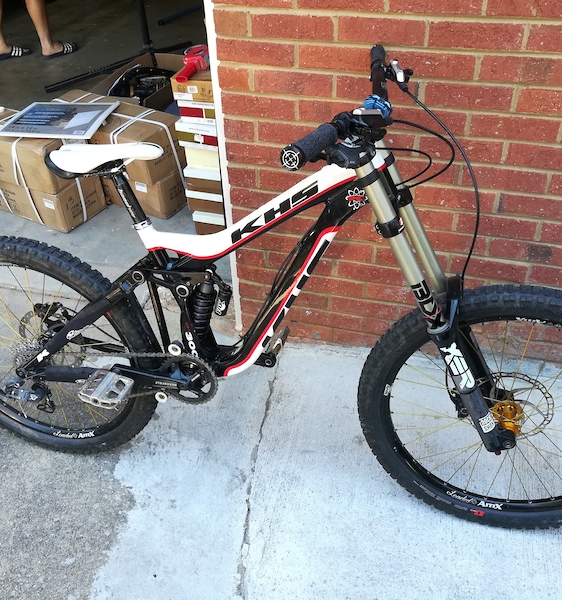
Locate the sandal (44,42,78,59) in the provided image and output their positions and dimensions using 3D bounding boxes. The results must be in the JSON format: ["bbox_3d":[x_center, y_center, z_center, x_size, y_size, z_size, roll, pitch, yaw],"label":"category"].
[{"bbox_3d":[-1.683,-1.915,4.565,0.105,0.075,0.285,27,46,32],"label":"sandal"}]

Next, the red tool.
[{"bbox_3d":[-0.296,-0.866,2.199,0.135,0.075,0.195,8,38,13],"label":"red tool"}]

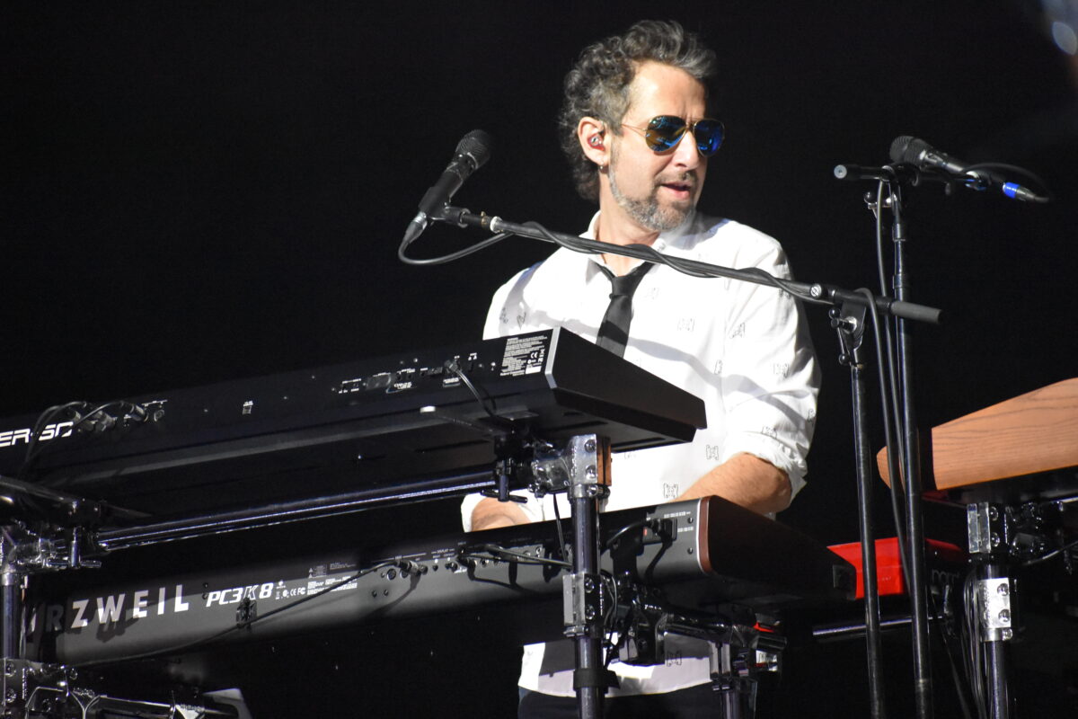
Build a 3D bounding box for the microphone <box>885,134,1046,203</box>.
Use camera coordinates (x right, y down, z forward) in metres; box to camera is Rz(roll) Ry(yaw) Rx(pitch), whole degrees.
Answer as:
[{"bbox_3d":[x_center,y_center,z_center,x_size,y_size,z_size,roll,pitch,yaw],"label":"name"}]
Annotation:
[{"bbox_3d":[0.652,-0.283,13.000,0.250,0.055,0.050,18,-3,14],"label":"microphone"}]

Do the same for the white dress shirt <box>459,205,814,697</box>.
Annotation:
[{"bbox_3d":[0.146,0.133,12.200,0.500,0.670,0.340,-4,-8,17],"label":"white dress shirt"}]

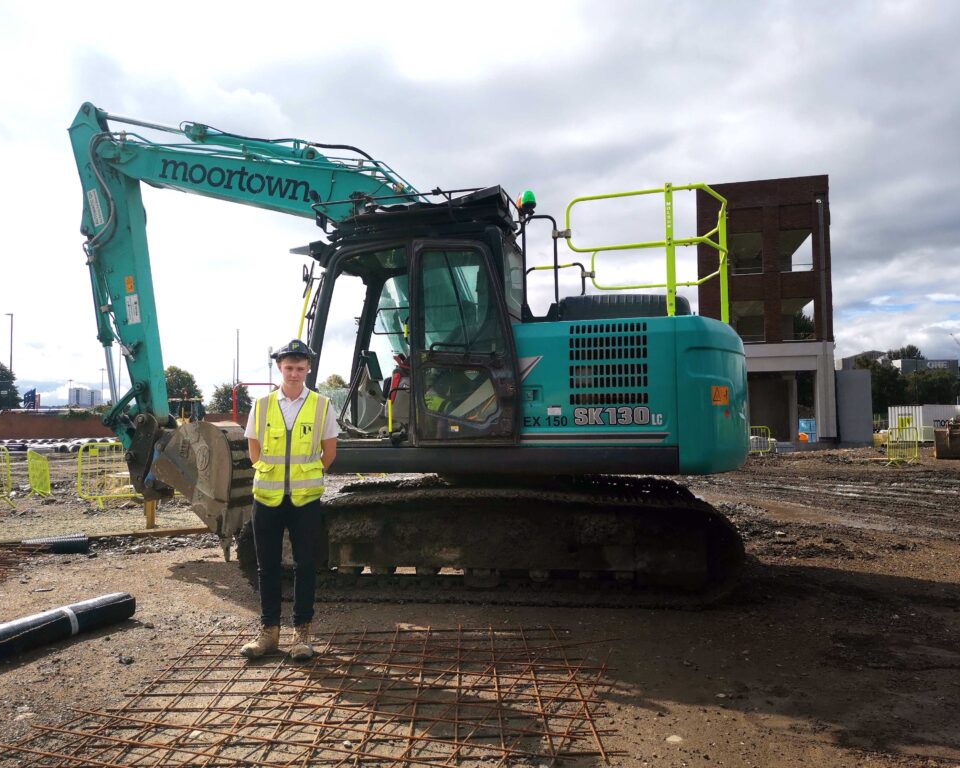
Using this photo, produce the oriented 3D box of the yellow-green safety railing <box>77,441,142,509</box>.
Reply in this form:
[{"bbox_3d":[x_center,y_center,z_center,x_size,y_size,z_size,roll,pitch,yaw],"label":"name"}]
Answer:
[{"bbox_3d":[-5.738,1.499,13.345,2.200,1.050,0.420,1,-3,-30],"label":"yellow-green safety railing"}]

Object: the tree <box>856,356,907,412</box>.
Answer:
[{"bbox_3d":[41.804,0.976,80.033,6.034,7.908,6.034,-2,-3,28],"label":"tree"}]

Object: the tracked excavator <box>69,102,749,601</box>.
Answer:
[{"bbox_3d":[-0.945,-0.631,7.239,6.622,4.657,2.650,-1,-3,13],"label":"tracked excavator"}]

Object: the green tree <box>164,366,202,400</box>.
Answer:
[{"bbox_3d":[-33.154,1.877,85.020,5.306,7.641,5.306,1,-3,-21],"label":"green tree"}]

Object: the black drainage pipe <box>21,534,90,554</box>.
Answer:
[{"bbox_3d":[-4.398,1.670,7.974,0.598,0.180,0.180,1,-3,-25],"label":"black drainage pipe"}]

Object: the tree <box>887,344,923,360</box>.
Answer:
[{"bbox_3d":[94.220,0.081,170.164,9.285,17.706,9.285,-2,-3,29],"label":"tree"}]

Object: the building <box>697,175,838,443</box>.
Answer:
[{"bbox_3d":[14.430,-3.259,40.157,6.081,12.883,6.600,-1,-3,14],"label":"building"}]

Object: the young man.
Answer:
[{"bbox_3d":[-1.128,0.648,4.524,0.560,1.839,0.360,0,-3,-12],"label":"young man"}]

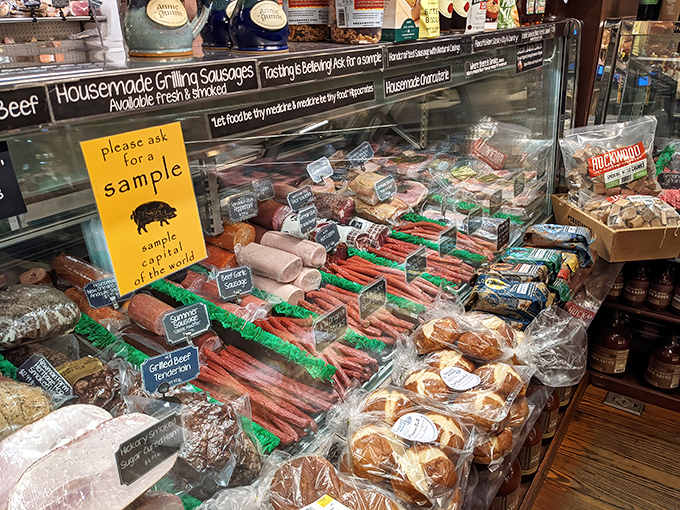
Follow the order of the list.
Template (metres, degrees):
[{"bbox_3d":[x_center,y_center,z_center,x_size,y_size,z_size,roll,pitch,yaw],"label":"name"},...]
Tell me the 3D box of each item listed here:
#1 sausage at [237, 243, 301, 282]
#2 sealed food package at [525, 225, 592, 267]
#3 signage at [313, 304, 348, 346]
[{"bbox_3d":[-0.175,0.013,1.273,0.155,0.057,0.057,16,30,32],"label":"sausage"},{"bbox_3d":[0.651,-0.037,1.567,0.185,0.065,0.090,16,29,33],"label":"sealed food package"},{"bbox_3d":[-0.019,0.152,1.120,0.006,0.077,0.104,14,29,38],"label":"signage"}]

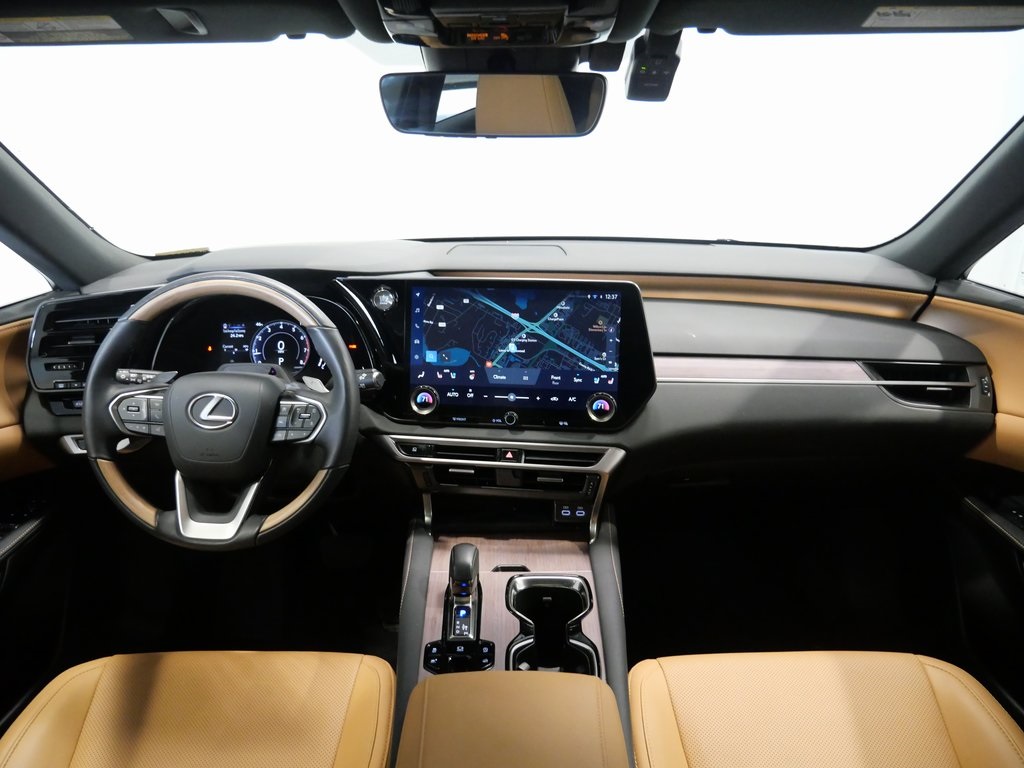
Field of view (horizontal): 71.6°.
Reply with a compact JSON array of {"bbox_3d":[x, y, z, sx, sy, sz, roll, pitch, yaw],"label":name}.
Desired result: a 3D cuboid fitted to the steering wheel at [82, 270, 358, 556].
[{"bbox_3d":[-0.387,0.033,0.945,0.365,0.365,0.110,2,-3,0],"label":"steering wheel"}]

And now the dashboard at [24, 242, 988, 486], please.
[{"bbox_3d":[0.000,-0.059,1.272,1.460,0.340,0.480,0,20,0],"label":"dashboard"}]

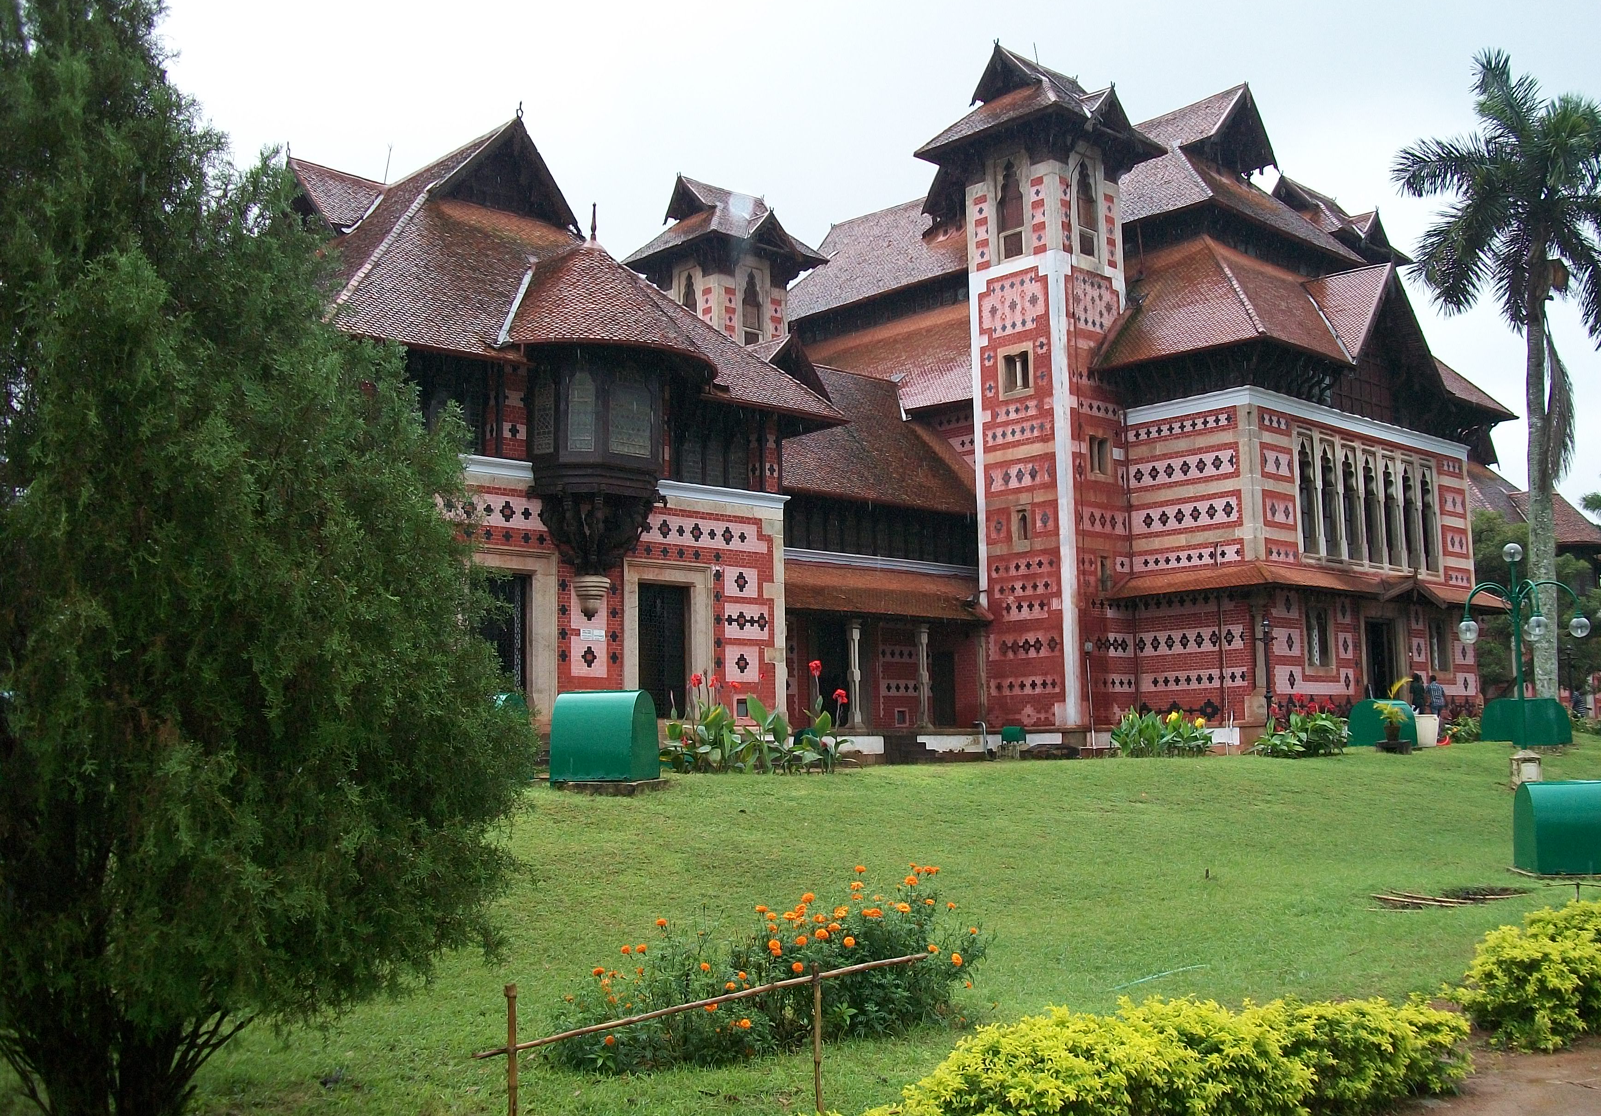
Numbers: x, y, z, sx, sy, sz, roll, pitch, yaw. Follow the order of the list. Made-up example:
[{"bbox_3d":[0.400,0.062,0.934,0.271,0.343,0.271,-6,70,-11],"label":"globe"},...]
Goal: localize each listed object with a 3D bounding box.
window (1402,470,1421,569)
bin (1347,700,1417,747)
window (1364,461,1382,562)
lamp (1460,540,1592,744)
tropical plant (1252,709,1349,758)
[{"bbox_3d":[17.114,-1.111,41.499,0.760,2.839,0.280,5,-9,-43],"label":"window"},{"bbox_3d":[12.270,3.460,31.100,0.930,0.970,1.050,3,-8,-31],"label":"bin"},{"bbox_3d":[15.416,-1.255,39.917,0.760,2.835,0.280,5,-9,-43],"label":"window"},{"bbox_3d":[11.411,1.361,23.299,1.880,3.218,1.950,-4,-8,26],"label":"lamp"},{"bbox_3d":[10.243,3.598,30.300,1.860,1.020,1.150,-3,-7,18],"label":"tropical plant"}]

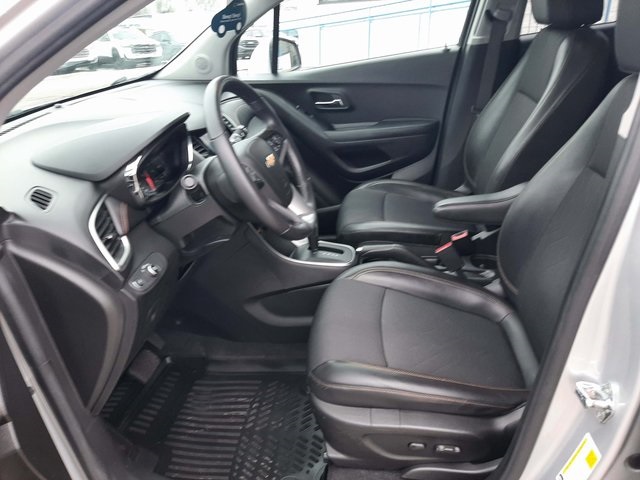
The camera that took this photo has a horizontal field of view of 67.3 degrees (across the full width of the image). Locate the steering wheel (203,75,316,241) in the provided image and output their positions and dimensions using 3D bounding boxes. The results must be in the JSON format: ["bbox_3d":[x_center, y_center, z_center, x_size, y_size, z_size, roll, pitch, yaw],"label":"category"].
[{"bbox_3d":[-0.127,-0.165,1.015,0.085,0.370,0.370,-24,18,20],"label":"steering wheel"}]

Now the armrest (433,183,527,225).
[{"bbox_3d":[0.434,-0.105,1.256,0.270,0.090,0.080,3,25,9],"label":"armrest"}]

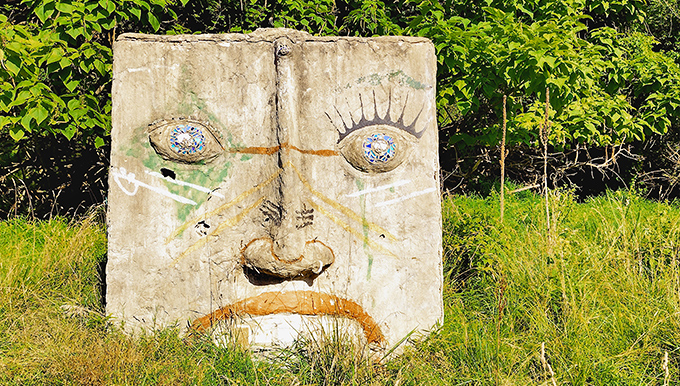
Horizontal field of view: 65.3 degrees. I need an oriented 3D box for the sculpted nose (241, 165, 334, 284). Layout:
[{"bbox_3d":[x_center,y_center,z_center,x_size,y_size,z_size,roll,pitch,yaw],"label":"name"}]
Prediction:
[{"bbox_3d":[-0.352,0.206,3.586,0.627,0.783,0.200,0,-5,-3],"label":"sculpted nose"}]

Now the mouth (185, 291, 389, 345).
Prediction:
[{"bbox_3d":[-0.351,0.868,3.585,1.313,0.385,0.090,0,-5,-3],"label":"mouth"}]

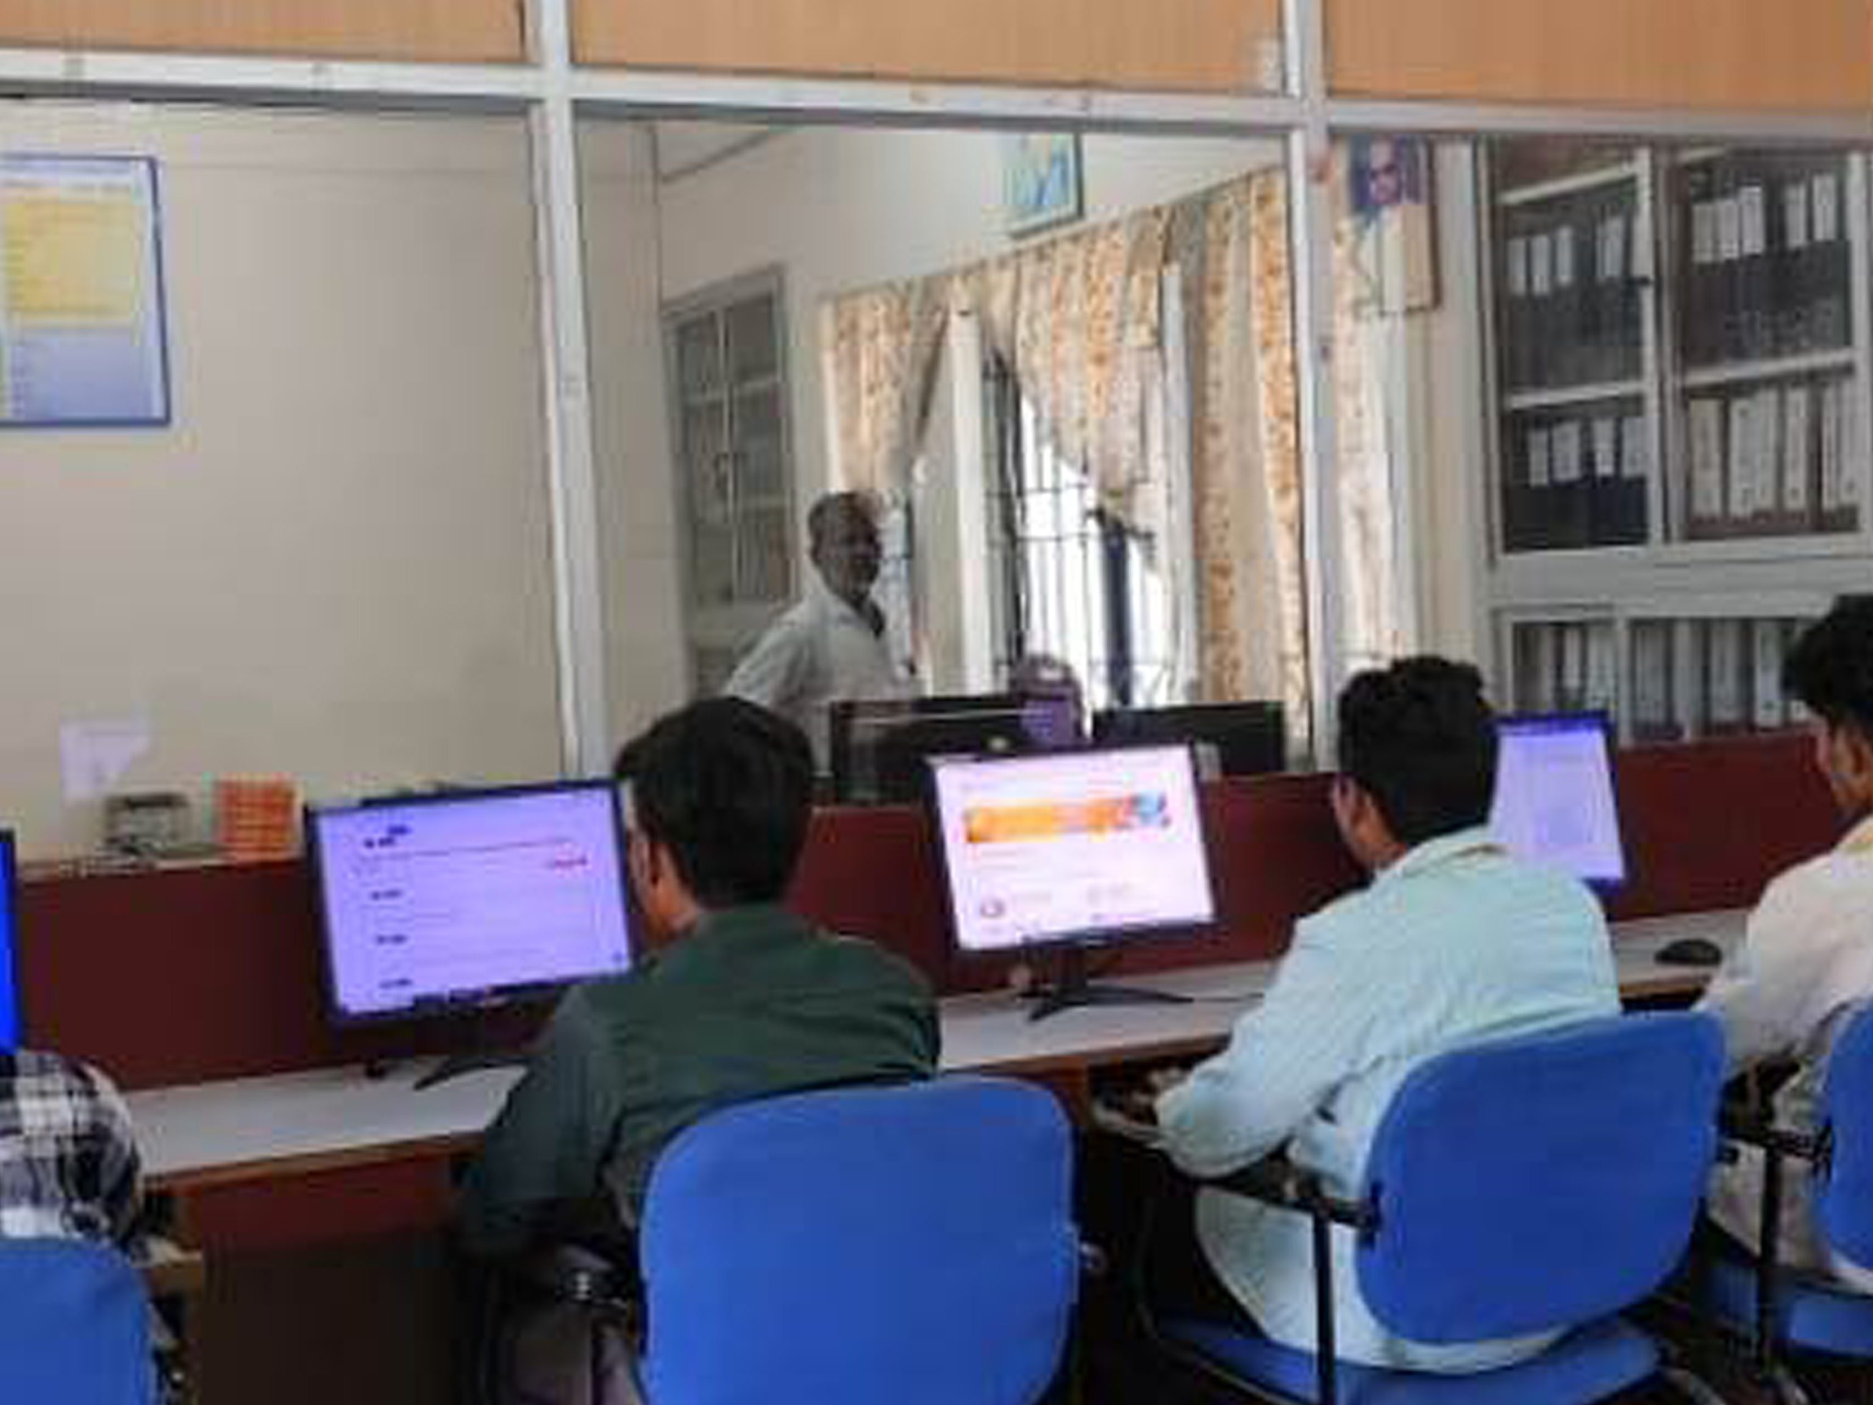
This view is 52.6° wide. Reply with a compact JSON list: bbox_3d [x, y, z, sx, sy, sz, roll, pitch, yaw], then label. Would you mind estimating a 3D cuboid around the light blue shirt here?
[{"bbox_3d":[0.571,0.456,2.380,0.500,0.600,0.420,-5,5,-35],"label":"light blue shirt"}]

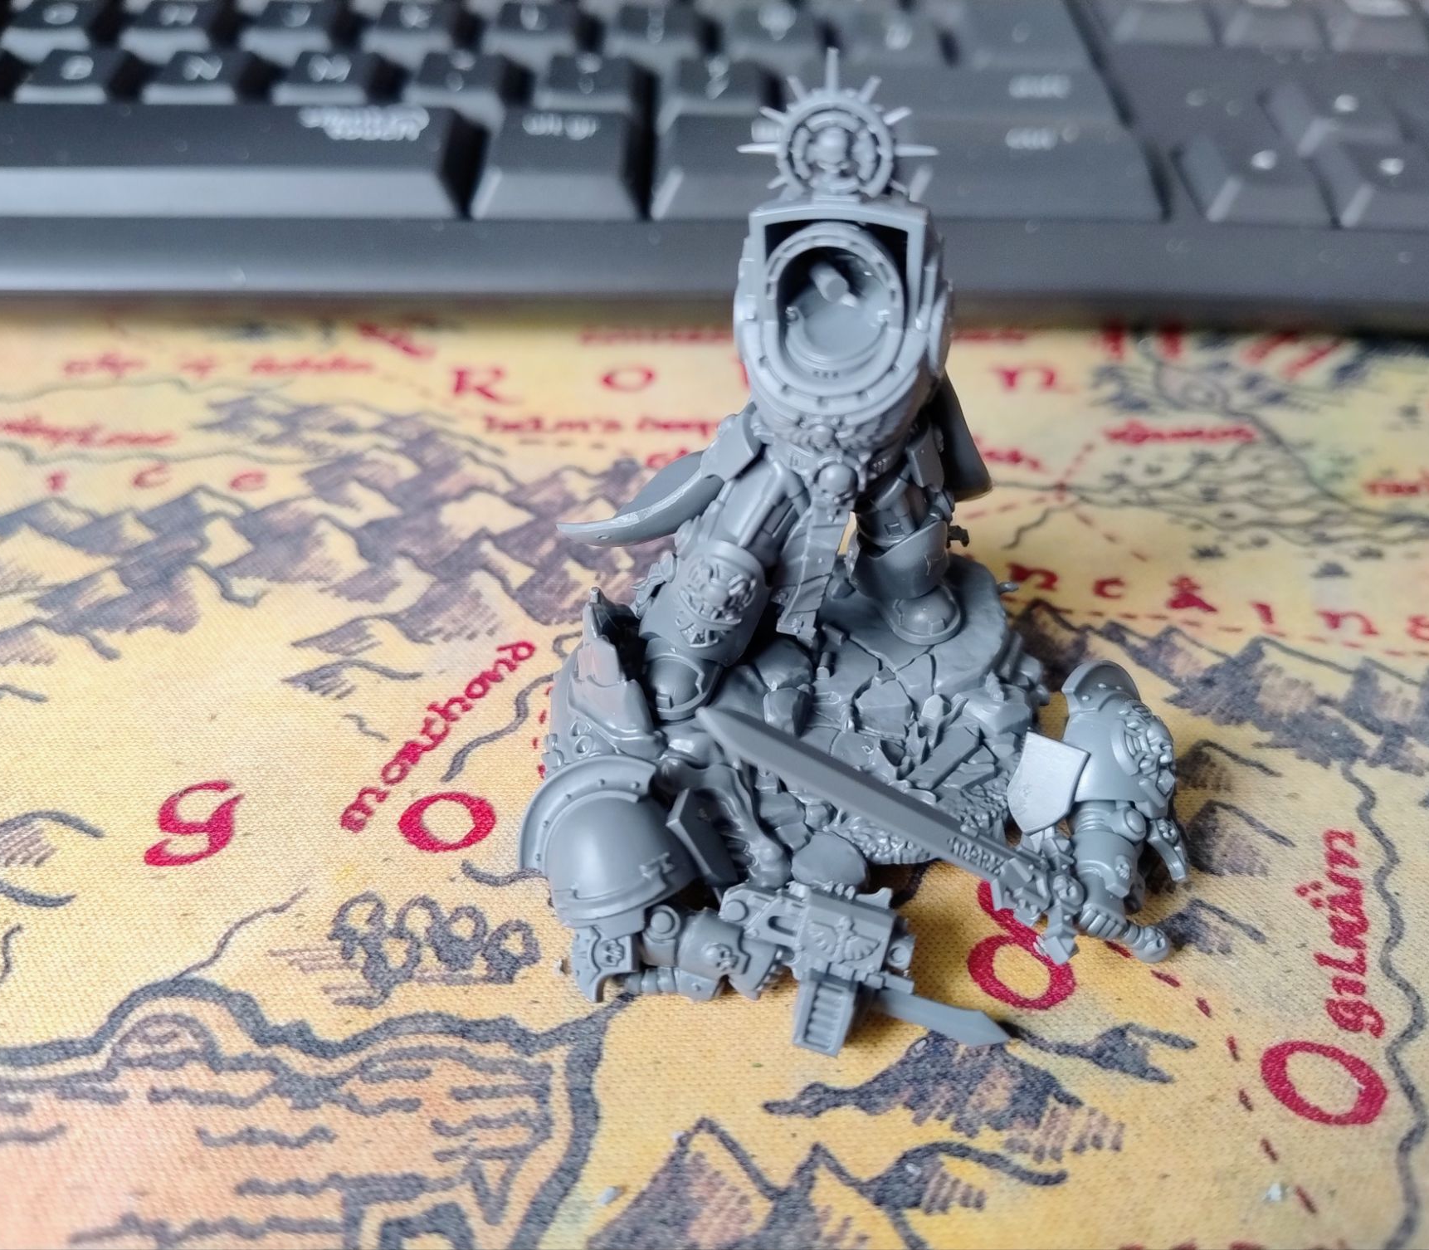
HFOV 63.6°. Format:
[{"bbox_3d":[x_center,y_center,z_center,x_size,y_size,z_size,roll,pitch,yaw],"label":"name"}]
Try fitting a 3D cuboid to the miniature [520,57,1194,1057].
[{"bbox_3d":[0.013,-0.006,0.081,0.054,0.057,0.051,5,45,3],"label":"miniature"}]

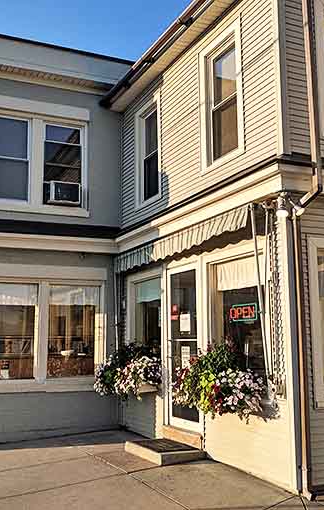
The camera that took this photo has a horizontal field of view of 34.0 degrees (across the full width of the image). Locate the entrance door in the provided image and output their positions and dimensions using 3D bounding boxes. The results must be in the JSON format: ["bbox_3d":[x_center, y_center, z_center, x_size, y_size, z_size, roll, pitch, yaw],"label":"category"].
[{"bbox_3d":[0.288,1.152,6.680,0.060,2.040,0.940,3,-8,-24],"label":"entrance door"}]

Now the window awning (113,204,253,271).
[{"bbox_3d":[0.097,-0.130,6.892,0.280,0.310,3.900,3,-8,-24],"label":"window awning"}]

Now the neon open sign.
[{"bbox_3d":[0.875,0.630,5.757,0.070,0.210,0.560,3,-8,-24],"label":"neon open sign"}]

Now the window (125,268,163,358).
[{"bbox_3d":[-0.248,0.940,8.005,0.150,1.460,1.400,3,-8,-24],"label":"window"}]

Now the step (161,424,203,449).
[{"bbox_3d":[0.269,2.259,6.586,0.180,0.180,1.060,3,-8,-24],"label":"step"}]

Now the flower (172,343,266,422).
[{"bbox_3d":[0.538,1.262,5.417,0.480,0.680,1.320,3,-8,-24],"label":"flower"}]

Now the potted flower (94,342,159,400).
[{"bbox_3d":[-0.538,1.685,7.748,0.520,0.730,1.380,3,-8,-24],"label":"potted flower"}]

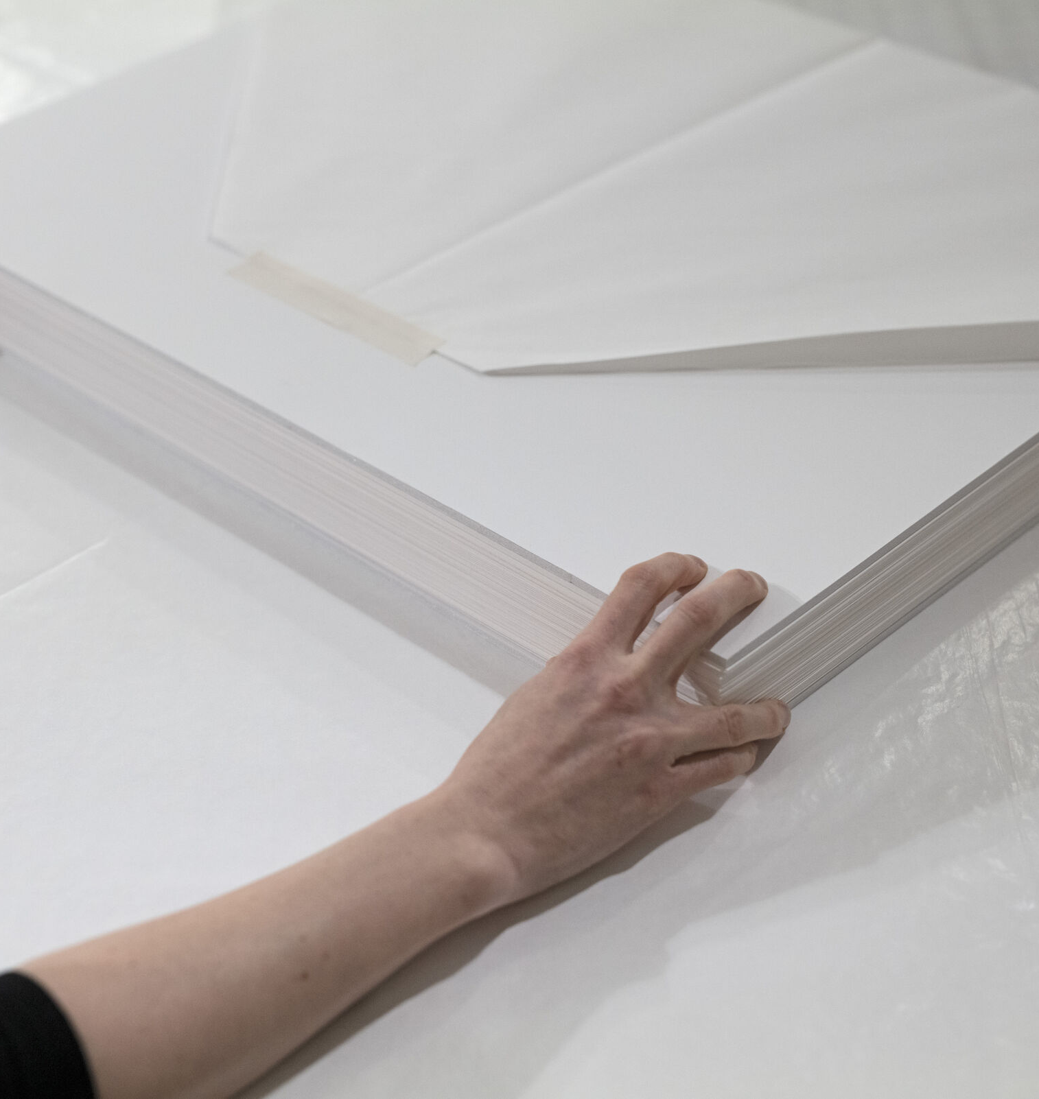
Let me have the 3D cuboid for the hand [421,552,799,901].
[{"bbox_3d":[0.037,0.063,0.908,0.086,0.080,0.181,28,47,36],"label":"hand"}]

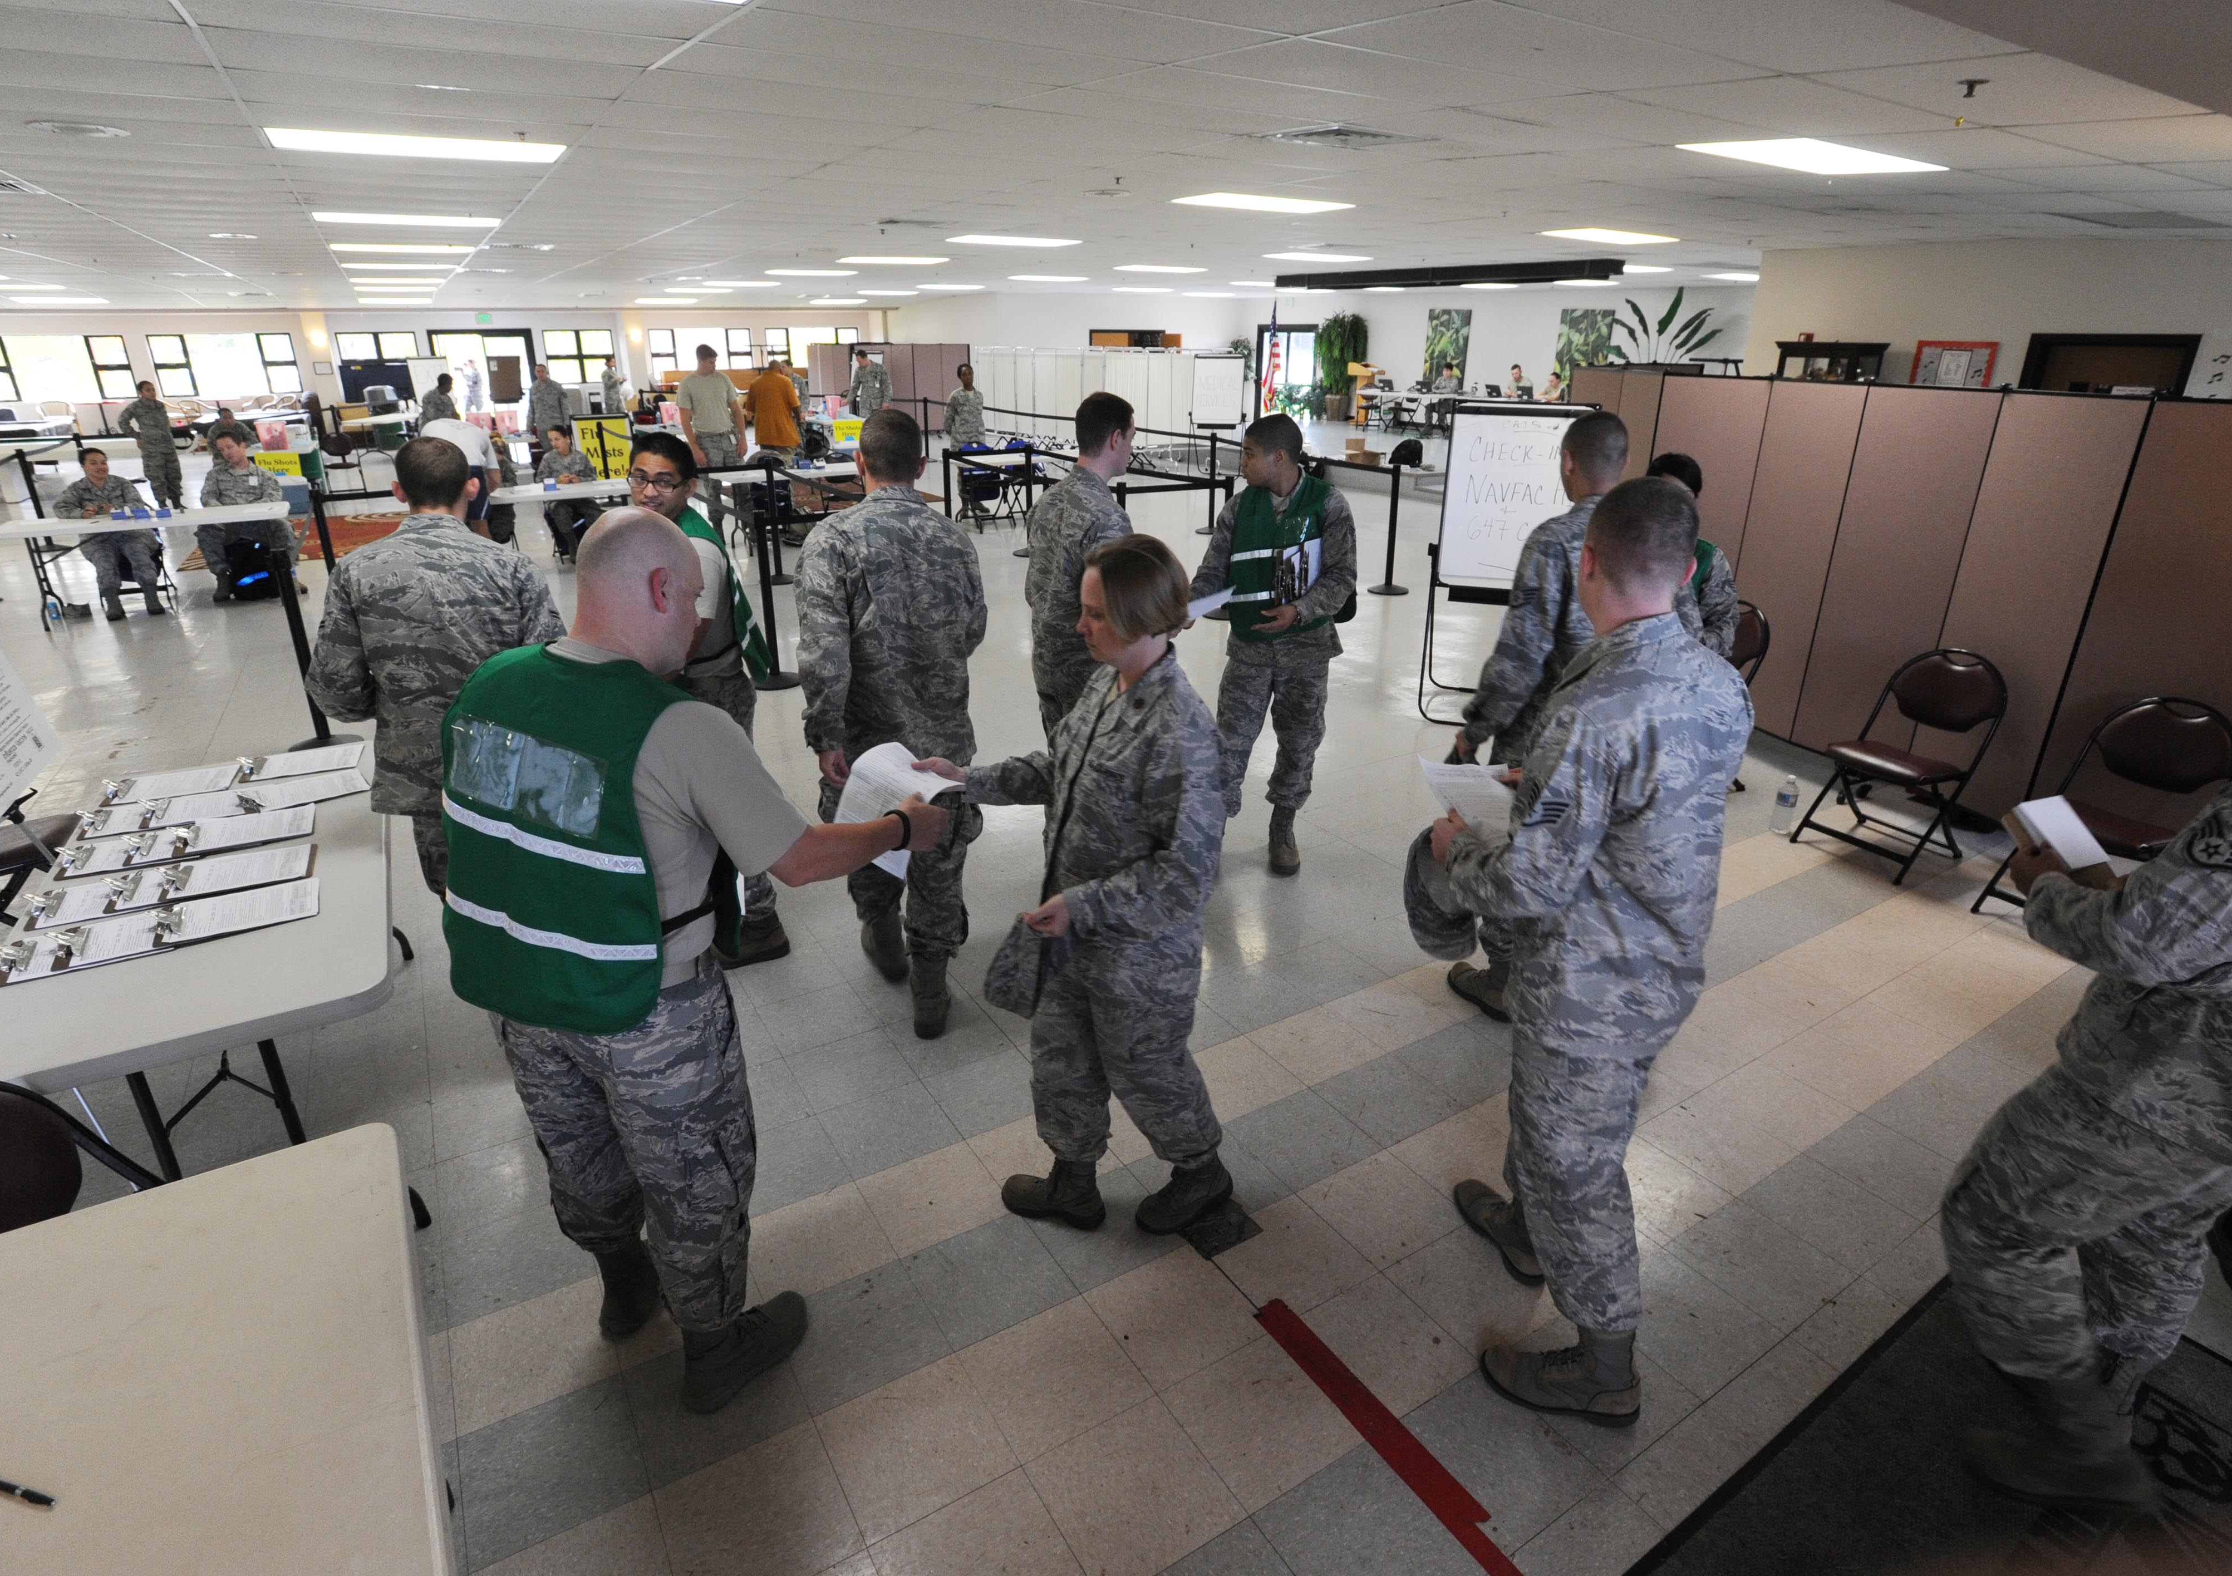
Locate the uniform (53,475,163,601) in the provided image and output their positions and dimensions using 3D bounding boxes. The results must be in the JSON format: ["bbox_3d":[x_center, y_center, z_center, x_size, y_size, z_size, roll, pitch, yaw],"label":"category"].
[{"bbox_3d":[-7.666,-1.966,8.544,0.600,0.880,0.620,-14,26,-32],"label":"uniform"}]

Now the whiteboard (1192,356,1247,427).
[{"bbox_3d":[1.511,-5.772,16.300,0.740,0.960,0.050,5,23,12],"label":"whiteboard"}]

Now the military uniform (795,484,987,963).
[{"bbox_3d":[-0.638,-0.144,3.289,0.570,1.430,0.430,-4,22,-10],"label":"military uniform"}]

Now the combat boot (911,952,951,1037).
[{"bbox_3d":[-0.580,0.605,3.504,0.110,0.210,0.290,-2,22,-6],"label":"combat boot"}]

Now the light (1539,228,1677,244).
[{"bbox_3d":[4.473,-4.984,10.100,1.220,0.070,0.610,-13,25,-29],"label":"light"}]

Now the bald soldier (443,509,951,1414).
[{"bbox_3d":[-0.719,0.324,2.149,0.560,1.730,0.740,14,26,31],"label":"bald soldier"}]

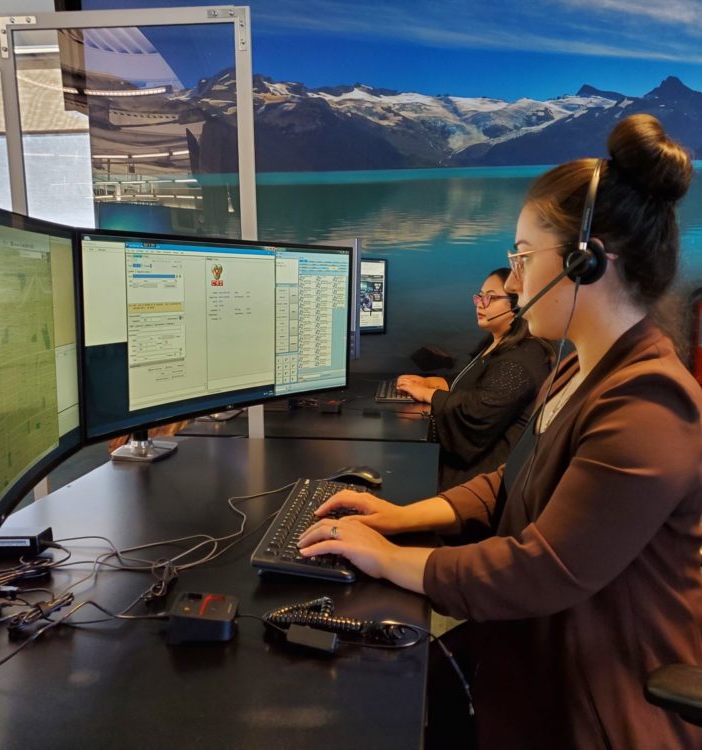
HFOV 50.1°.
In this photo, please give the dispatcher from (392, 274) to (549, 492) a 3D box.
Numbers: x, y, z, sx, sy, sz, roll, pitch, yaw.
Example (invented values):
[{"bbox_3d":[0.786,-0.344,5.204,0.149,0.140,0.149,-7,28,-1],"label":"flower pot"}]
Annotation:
[{"bbox_3d":[0.490,0.186,2.864,0.646,1.171,0.520,-2,8,-7],"label":"dispatcher"}]

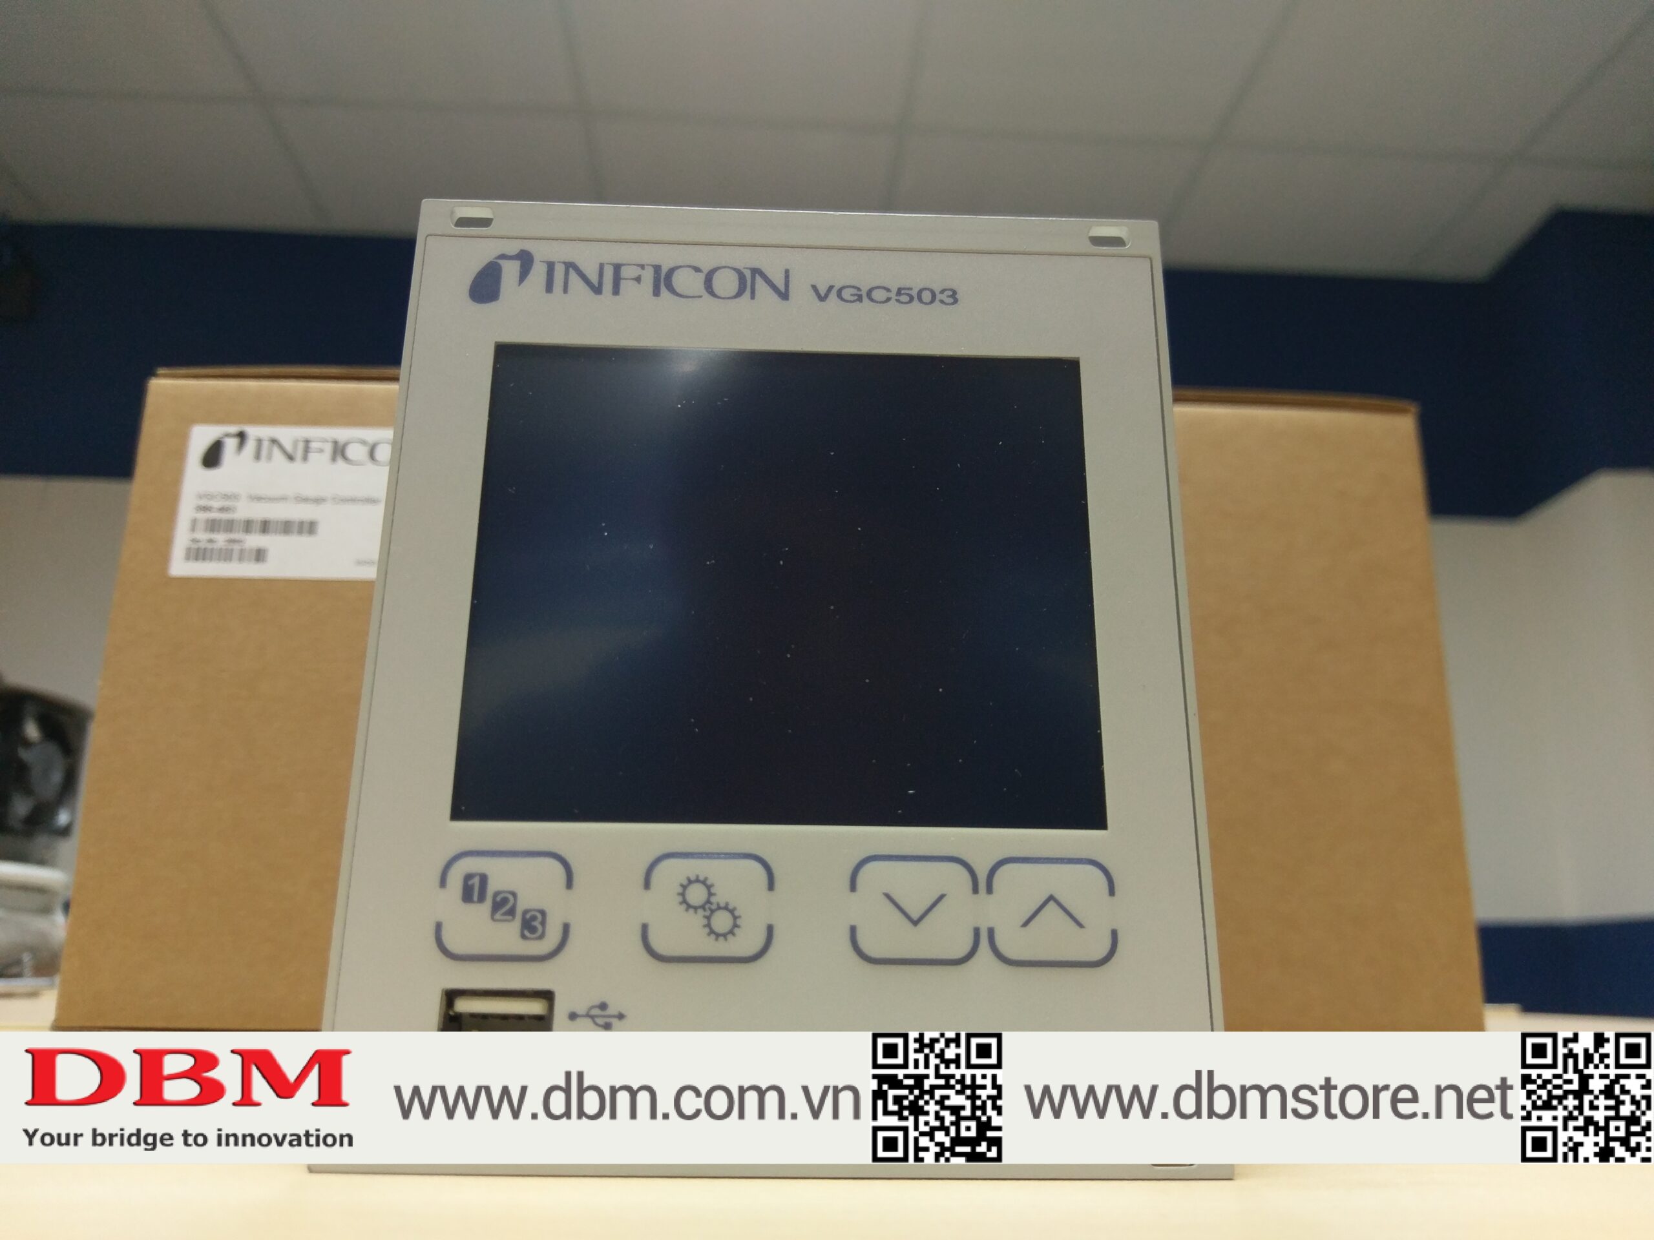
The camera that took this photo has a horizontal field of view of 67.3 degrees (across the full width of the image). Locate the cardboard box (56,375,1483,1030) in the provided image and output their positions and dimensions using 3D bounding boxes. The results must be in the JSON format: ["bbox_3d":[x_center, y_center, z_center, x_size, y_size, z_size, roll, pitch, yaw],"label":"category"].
[{"bbox_3d":[-0.016,0.055,0.505,0.400,0.195,0.280,1,-14,-2],"label":"cardboard box"}]

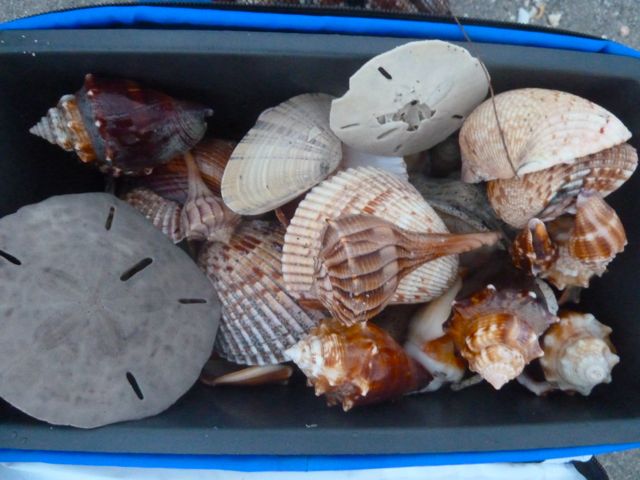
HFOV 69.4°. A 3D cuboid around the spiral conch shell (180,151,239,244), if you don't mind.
[{"bbox_3d":[-0.060,-0.021,0.250,0.030,0.027,0.052,-14,75,-4],"label":"spiral conch shell"}]

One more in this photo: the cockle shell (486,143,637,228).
[{"bbox_3d":[0.133,-0.035,0.252,0.075,0.036,0.054,-21,93,8],"label":"cockle shell"}]

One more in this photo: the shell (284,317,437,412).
[{"bbox_3d":[0.021,0.063,0.235,0.077,0.040,0.043,3,79,7],"label":"shell"}]

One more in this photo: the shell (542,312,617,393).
[{"bbox_3d":[0.137,0.059,0.245,0.037,0.055,0.038,-6,94,15],"label":"shell"}]

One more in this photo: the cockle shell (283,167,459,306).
[{"bbox_3d":[0.026,-0.002,0.242,0.087,0.034,0.066,8,84,4],"label":"cockle shell"}]

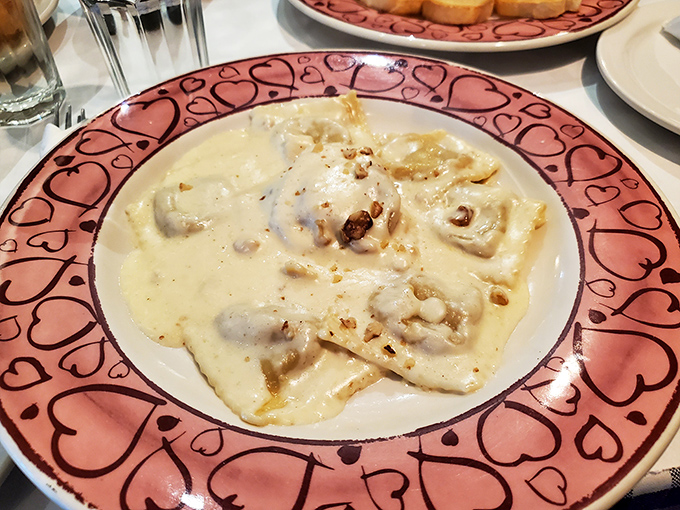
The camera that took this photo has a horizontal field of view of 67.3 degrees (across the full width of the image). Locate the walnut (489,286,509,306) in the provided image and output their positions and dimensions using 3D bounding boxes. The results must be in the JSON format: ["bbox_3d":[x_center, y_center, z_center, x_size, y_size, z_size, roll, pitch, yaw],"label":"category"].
[{"bbox_3d":[0.066,0.017,0.209,0.007,0.006,0.009,-22,51,-20],"label":"walnut"}]

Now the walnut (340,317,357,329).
[{"bbox_3d":[0.003,0.026,0.195,0.006,0.004,0.005,18,49,16],"label":"walnut"}]

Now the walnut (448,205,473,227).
[{"bbox_3d":[0.054,-0.017,0.224,0.010,0.008,0.012,31,54,26],"label":"walnut"}]

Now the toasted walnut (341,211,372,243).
[{"bbox_3d":[0.007,-0.012,0.209,0.010,0.011,0.018,28,53,24],"label":"toasted walnut"}]

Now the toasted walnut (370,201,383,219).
[{"bbox_3d":[0.015,-0.018,0.208,0.005,0.006,0.008,7,47,6],"label":"toasted walnut"}]

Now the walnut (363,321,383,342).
[{"bbox_3d":[0.013,0.029,0.192,0.006,0.004,0.010,28,52,23],"label":"walnut"}]

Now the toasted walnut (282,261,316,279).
[{"bbox_3d":[-0.017,0.007,0.219,0.016,0.006,0.007,16,49,15],"label":"toasted walnut"}]

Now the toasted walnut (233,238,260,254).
[{"bbox_3d":[-0.042,-0.004,0.230,0.012,0.006,0.007,1,47,1],"label":"toasted walnut"}]

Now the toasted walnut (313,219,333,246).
[{"bbox_3d":[-0.007,-0.009,0.213,0.007,0.007,0.015,-11,48,-10],"label":"toasted walnut"}]

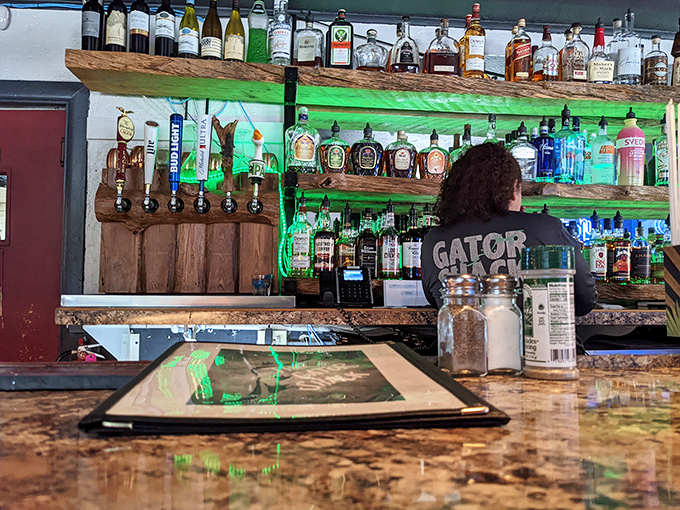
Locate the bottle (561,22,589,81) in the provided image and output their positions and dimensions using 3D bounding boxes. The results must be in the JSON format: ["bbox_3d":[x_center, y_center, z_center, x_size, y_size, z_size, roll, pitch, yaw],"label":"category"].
[{"bbox_3d":[1.013,-0.857,2.273,0.112,0.283,0.084,1,-2,-5],"label":"bottle"}]

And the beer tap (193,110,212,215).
[{"bbox_3d":[-0.521,-0.347,2.034,0.060,0.380,0.120,1,-2,-7],"label":"beer tap"}]

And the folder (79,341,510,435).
[{"bbox_3d":[-0.038,0.101,0.453,0.242,0.010,0.310,1,-1,-7],"label":"folder"}]

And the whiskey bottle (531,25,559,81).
[{"bbox_3d":[0.895,-0.866,2.301,0.094,0.264,0.094,1,-2,-7],"label":"whiskey bottle"}]

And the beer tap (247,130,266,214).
[{"bbox_3d":[-0.326,-0.322,2.060,0.066,0.327,0.110,1,-4,-8],"label":"beer tap"}]

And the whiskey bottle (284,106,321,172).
[{"bbox_3d":[-0.150,-0.465,2.183,0.146,0.291,0.100,1,-1,-8],"label":"whiskey bottle"}]

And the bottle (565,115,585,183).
[{"bbox_3d":[1.075,-0.463,2.412,0.088,0.331,0.075,1,-1,-6],"label":"bottle"}]

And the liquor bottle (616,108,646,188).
[{"bbox_3d":[1.259,-0.461,2.293,0.108,0.350,0.108,1,-2,-12],"label":"liquor bottle"}]

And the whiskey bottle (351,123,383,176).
[{"bbox_3d":[0.113,-0.421,2.153,0.135,0.232,0.089,1,-2,-7],"label":"whiskey bottle"}]

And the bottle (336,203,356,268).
[{"bbox_3d":[0.031,-0.060,2.201,0.093,0.312,0.090,1,-1,-3],"label":"bottle"}]

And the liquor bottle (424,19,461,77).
[{"bbox_3d":[0.431,-0.851,2.180,0.130,0.242,0.075,1,-4,-6],"label":"liquor bottle"}]

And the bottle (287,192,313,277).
[{"bbox_3d":[-0.157,-0.084,2.180,0.089,0.346,0.085,1,-4,-4],"label":"bottle"}]

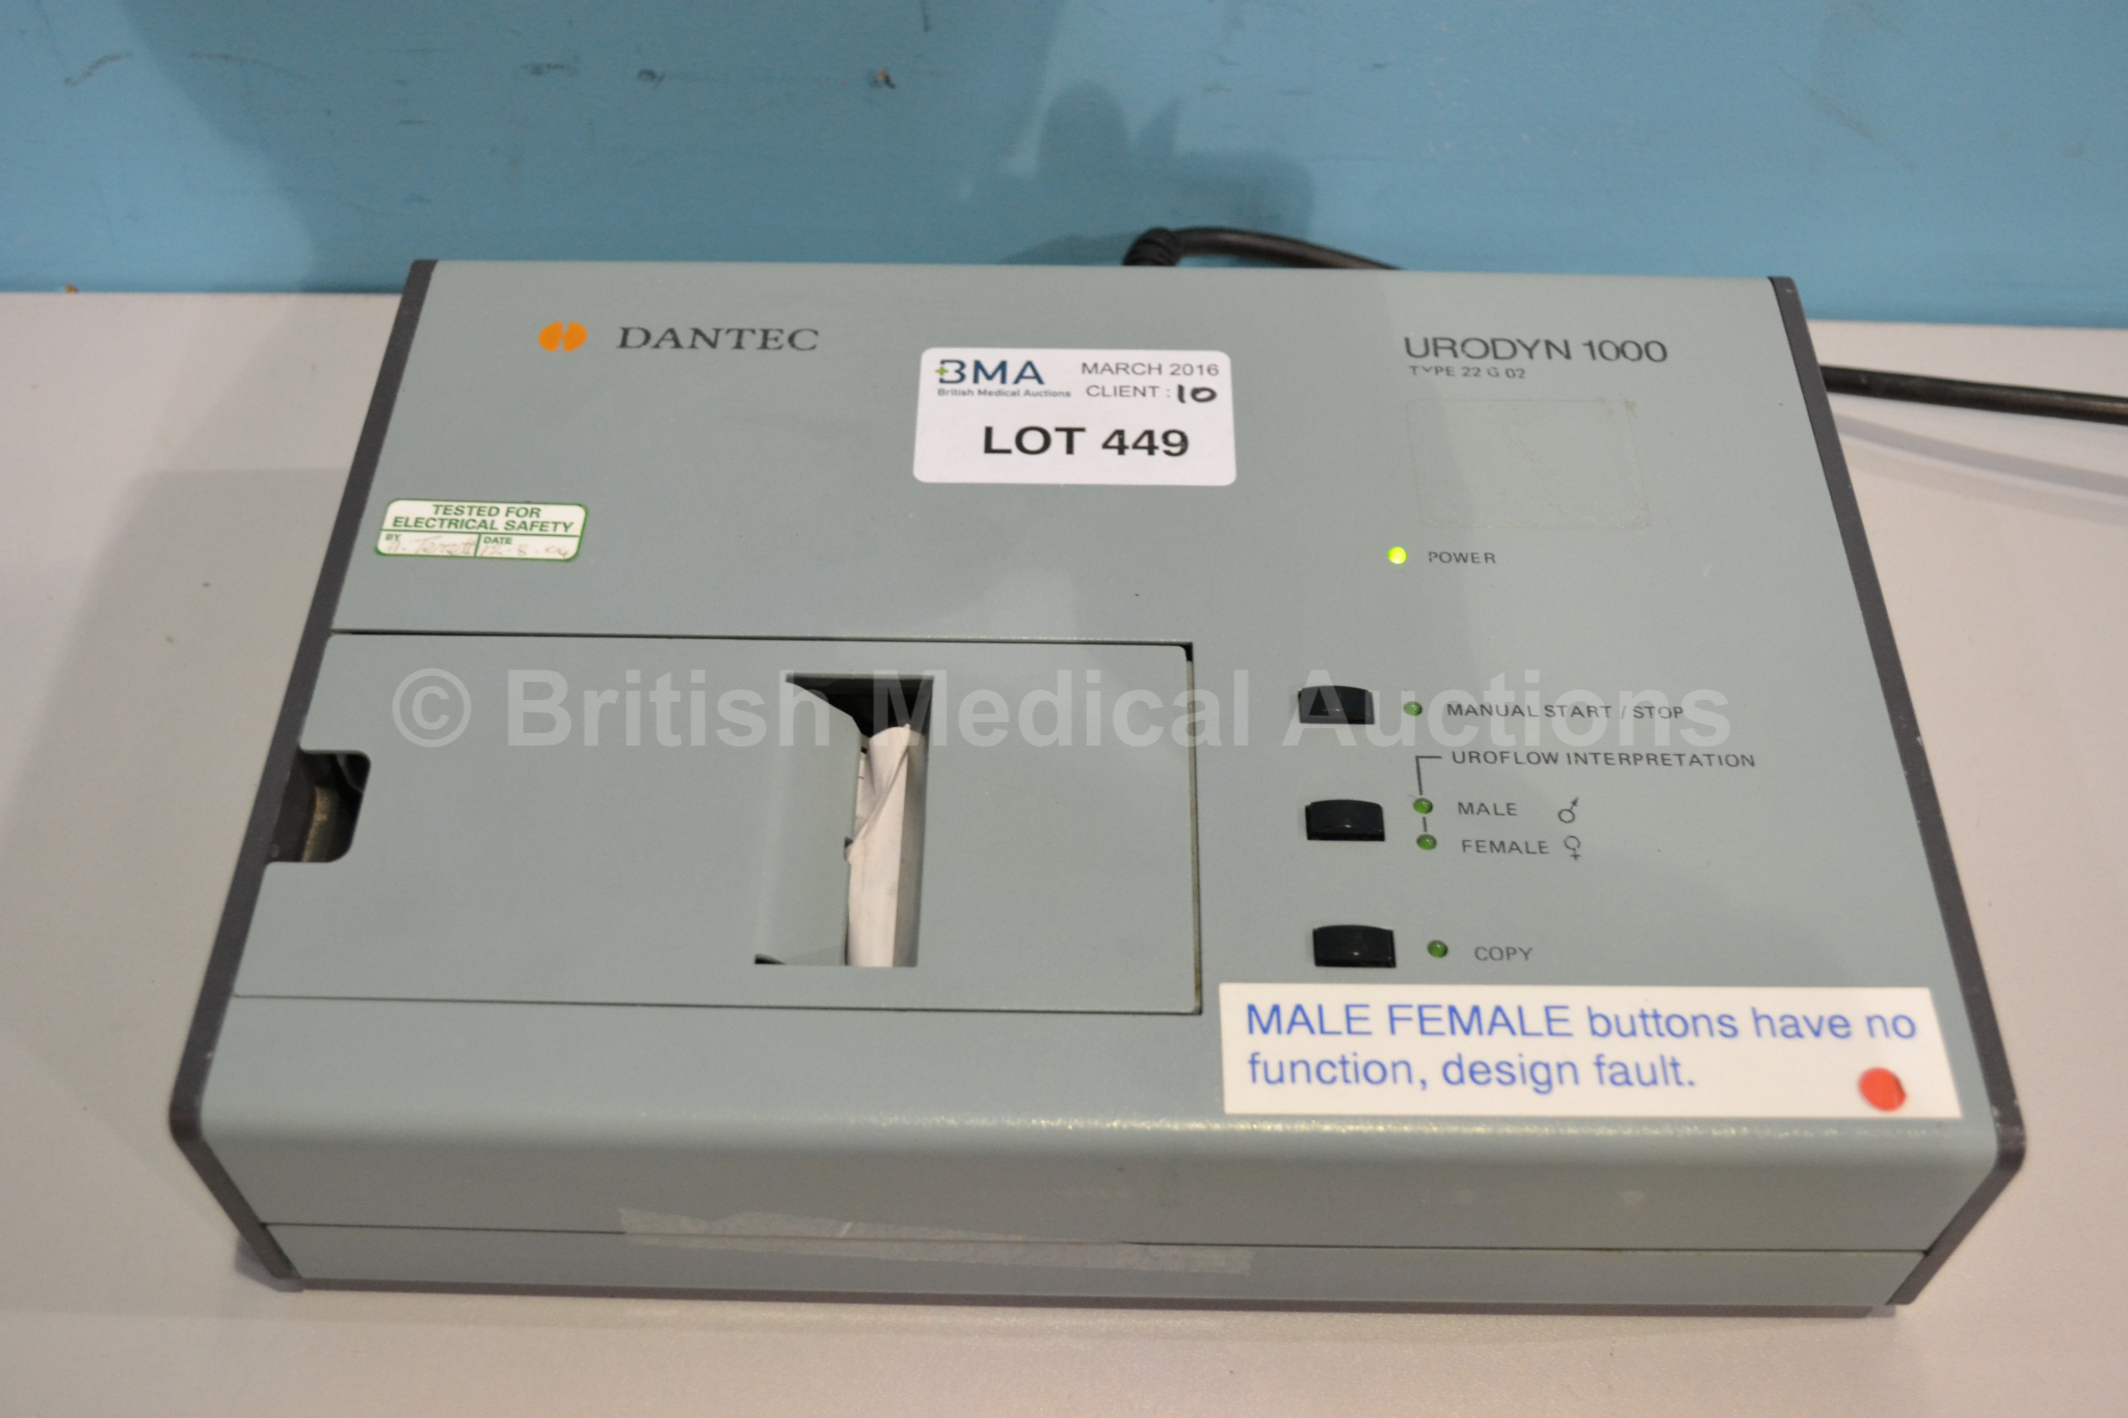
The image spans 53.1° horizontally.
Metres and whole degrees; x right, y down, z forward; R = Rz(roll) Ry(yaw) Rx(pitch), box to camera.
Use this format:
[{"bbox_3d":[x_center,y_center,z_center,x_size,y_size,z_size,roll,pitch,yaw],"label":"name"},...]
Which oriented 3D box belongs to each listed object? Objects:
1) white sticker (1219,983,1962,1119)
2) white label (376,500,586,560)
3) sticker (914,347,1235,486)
[{"bbox_3d":[0.085,0.055,0.345,0.117,0.001,0.024,0,53,0],"label":"white sticker"},{"bbox_3d":[-0.113,-0.035,0.412,0.039,0.001,0.015,2,53,1],"label":"white label"},{"bbox_3d":[0.002,-0.059,0.431,0.064,0.001,0.038,1,53,0],"label":"sticker"}]

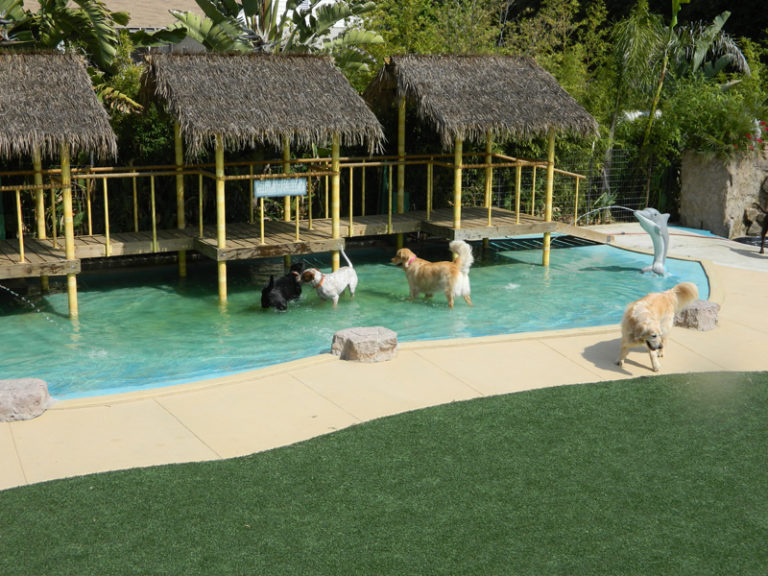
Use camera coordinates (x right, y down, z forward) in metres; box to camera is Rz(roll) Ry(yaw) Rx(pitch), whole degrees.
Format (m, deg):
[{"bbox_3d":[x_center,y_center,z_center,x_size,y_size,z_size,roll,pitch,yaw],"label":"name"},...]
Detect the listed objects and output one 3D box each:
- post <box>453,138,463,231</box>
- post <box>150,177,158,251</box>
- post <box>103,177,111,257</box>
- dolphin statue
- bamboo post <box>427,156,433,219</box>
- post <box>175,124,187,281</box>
[{"bbox_3d":[0.940,-1.323,13.107,0.081,1.177,0.081,-6,14,-28],"label":"post"},{"bbox_3d":[-2.595,-0.830,11.746,0.039,0.885,0.039,1,12,0],"label":"post"},{"bbox_3d":[-3.118,-0.794,11.717,0.038,0.895,0.038,-6,14,-28],"label":"post"},{"bbox_3d":[3.431,-0.606,13.300,0.500,0.860,0.360,-6,14,-30],"label":"dolphin statue"},{"bbox_3d":[0.603,-1.283,13.817,0.036,0.784,0.036,-6,14,-28],"label":"bamboo post"},{"bbox_3d":[-2.515,-1.079,12.897,0.078,1.915,0.078,-6,14,-28],"label":"post"}]

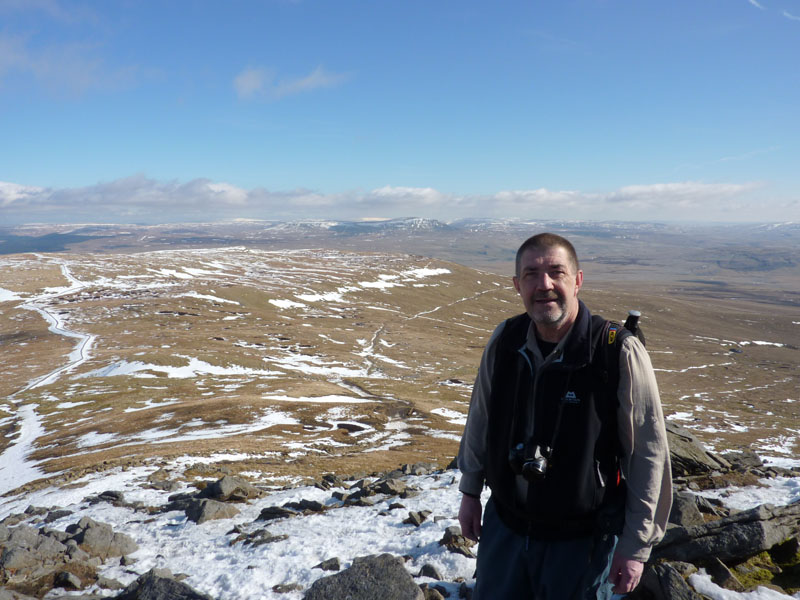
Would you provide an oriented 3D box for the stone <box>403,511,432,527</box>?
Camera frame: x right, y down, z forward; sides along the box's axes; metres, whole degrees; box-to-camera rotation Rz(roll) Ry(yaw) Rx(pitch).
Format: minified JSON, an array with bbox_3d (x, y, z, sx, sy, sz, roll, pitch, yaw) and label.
[{"bbox_3d":[0.136,1.702,4.500,0.223,0.097,0.132,0,9,2],"label":"stone"}]

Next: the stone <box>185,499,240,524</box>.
[{"bbox_3d":[-1.493,1.684,4.600,0.427,0.166,0.264,-3,9,-19],"label":"stone"}]

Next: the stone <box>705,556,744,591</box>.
[{"bbox_3d":[1.718,1.444,3.050,0.194,0.147,0.123,5,10,31],"label":"stone"}]

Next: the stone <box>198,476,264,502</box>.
[{"bbox_3d":[-1.502,1.689,5.150,0.524,0.193,0.317,-3,9,-17],"label":"stone"}]

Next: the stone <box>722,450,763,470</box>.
[{"bbox_3d":[3.260,1.528,5.500,0.369,0.147,0.238,5,10,32],"label":"stone"}]

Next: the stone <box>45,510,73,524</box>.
[{"bbox_3d":[-2.719,1.732,4.600,0.213,0.083,0.141,-5,10,-32],"label":"stone"}]

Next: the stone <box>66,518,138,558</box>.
[{"bbox_3d":[-2.053,1.644,4.000,0.466,0.239,0.308,-5,10,-29],"label":"stone"}]

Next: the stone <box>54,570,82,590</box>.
[{"bbox_3d":[-2.008,1.699,3.500,0.165,0.092,0.114,-5,10,-32],"label":"stone"}]

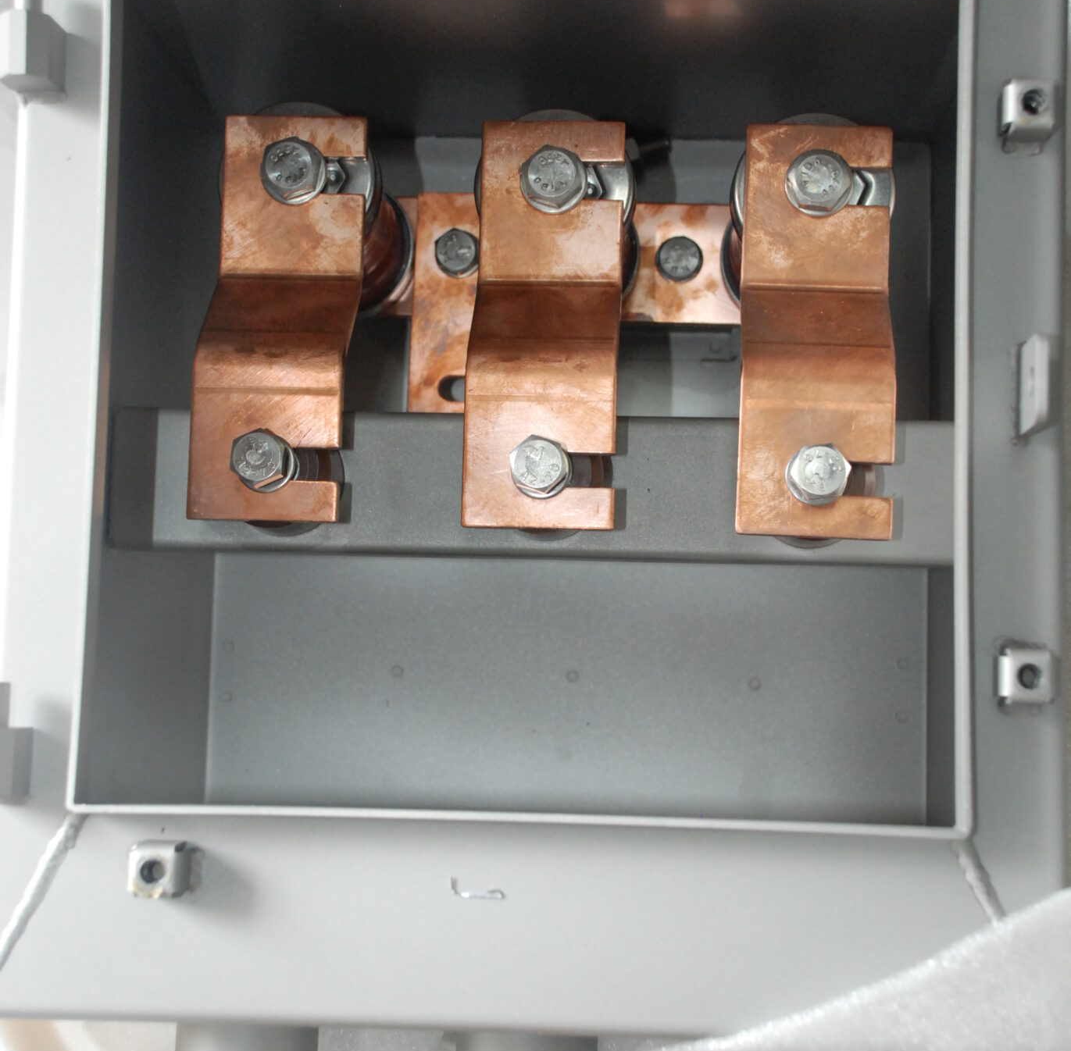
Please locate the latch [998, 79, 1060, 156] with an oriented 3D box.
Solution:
[{"bbox_3d":[0.145,-0.122,0.607,0.015,0.018,0.019,1,86,4],"label":"latch"}]

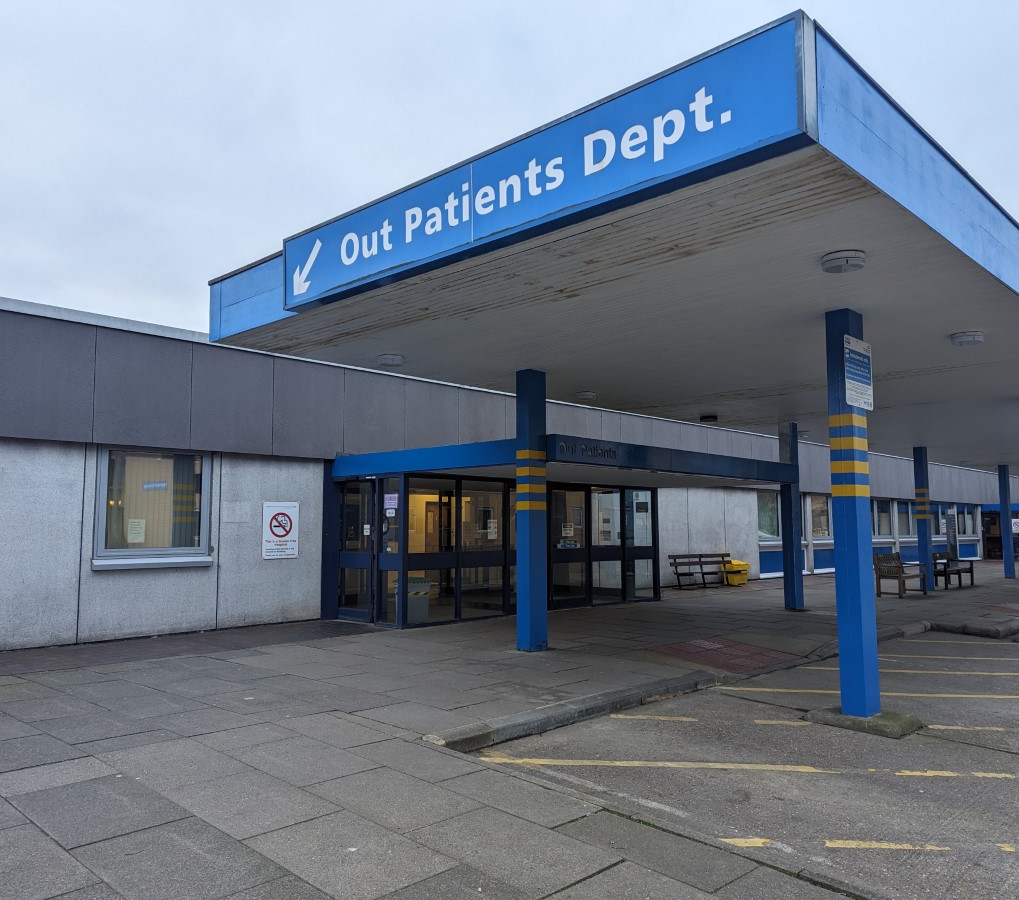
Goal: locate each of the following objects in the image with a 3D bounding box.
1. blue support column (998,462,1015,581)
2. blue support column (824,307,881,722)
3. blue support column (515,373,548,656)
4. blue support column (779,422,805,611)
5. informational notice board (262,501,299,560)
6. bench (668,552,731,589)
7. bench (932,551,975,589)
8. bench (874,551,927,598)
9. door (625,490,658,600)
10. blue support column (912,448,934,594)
[{"bbox_3d":[14.098,2.035,23.557,0.200,3.240,0.300,-5,-7,44],"label":"blue support column"},{"bbox_3d":[2.937,0.515,7.122,0.210,3.414,0.300,-5,-7,44],"label":"blue support column"},{"bbox_3d":[0.265,0.684,9.772,0.210,3.241,0.300,-5,-7,44],"label":"blue support column"},{"bbox_3d":[4.907,1.130,14.393,0.200,3.245,0.300,-5,-7,44],"label":"blue support column"},{"bbox_3d":[-3.171,1.116,11.535,0.020,0.790,0.565,-5,-7,44],"label":"informational notice board"},{"bbox_3d":[4.686,2.838,19.481,0.550,0.760,2.720,-5,-7,44],"label":"bench"},{"bbox_3d":[10.341,2.805,19.588,0.620,0.870,1.930,-5,-7,44],"label":"bench"},{"bbox_3d":[8.383,2.674,17.762,1.240,0.910,0.580,4,-7,-40],"label":"bench"},{"bbox_3d":[2.435,1.748,15.379,0.070,2.050,0.980,-5,-7,44],"label":"door"},{"bbox_3d":[9.680,1.607,19.357,0.210,3.322,0.300,-5,-7,44],"label":"blue support column"}]

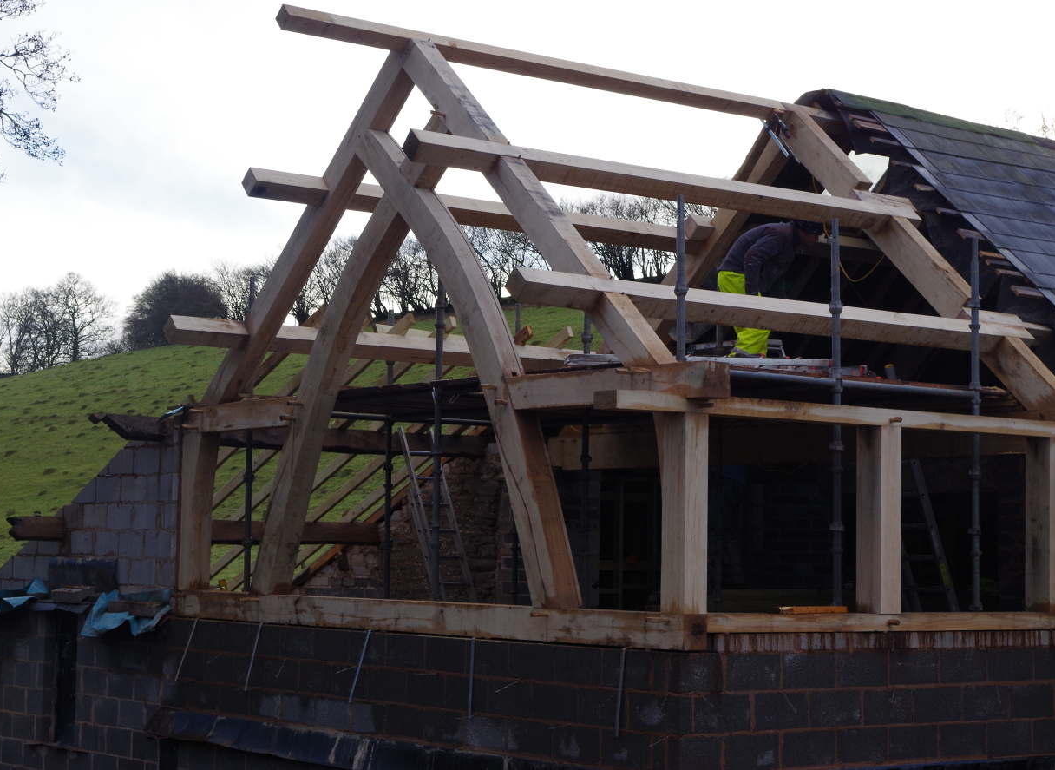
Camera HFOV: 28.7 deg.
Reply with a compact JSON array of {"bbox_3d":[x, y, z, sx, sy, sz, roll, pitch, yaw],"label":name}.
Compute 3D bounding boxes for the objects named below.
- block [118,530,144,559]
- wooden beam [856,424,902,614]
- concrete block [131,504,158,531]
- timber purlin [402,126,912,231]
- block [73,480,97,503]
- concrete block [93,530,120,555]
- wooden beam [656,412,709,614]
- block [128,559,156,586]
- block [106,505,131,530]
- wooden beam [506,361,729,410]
[{"bbox_3d":[-3.223,1.312,16.999,0.100,0.215,0.440,5,-6,-38],"label":"block"},{"bbox_3d":[2.156,0.824,12.601,0.185,1.130,0.200,5,-6,-37],"label":"wooden beam"},{"bbox_3d":[-3.061,1.077,16.727,0.100,0.215,0.440,5,-6,-37],"label":"concrete block"},{"bbox_3d":[1.075,-1.337,14.009,4.535,0.145,0.142,4,37,-38],"label":"timber purlin"},{"bbox_3d":[-3.744,0.913,17.649,0.100,0.210,0.430,5,-6,-37],"label":"block"},{"bbox_3d":[-3.496,1.329,17.346,0.100,0.215,0.440,5,-6,-38],"label":"concrete block"},{"bbox_3d":[0.889,0.725,11.613,0.190,1.120,0.200,5,-6,-37],"label":"wooden beam"},{"bbox_3d":[-3.079,1.515,16.704,0.100,0.215,0.440,5,-6,-37],"label":"block"},{"bbox_3d":[-3.350,1.098,17.107,0.100,0.215,0.440,5,-6,-37],"label":"block"},{"bbox_3d":[0.508,0.023,12.200,0.200,0.205,1.790,5,-6,-37],"label":"wooden beam"}]

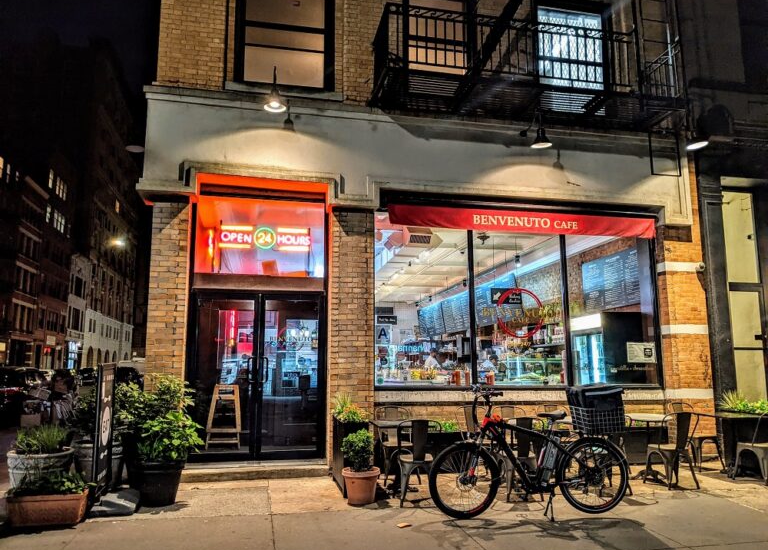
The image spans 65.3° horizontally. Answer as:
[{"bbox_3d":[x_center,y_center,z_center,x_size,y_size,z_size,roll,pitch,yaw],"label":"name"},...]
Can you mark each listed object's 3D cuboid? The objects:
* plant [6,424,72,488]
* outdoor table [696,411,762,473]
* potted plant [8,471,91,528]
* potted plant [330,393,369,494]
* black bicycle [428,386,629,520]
[{"bbox_3d":[-3.372,1.878,5.923,0.617,0.813,0.617,2,-9,-13],"label":"plant"},{"bbox_3d":[4.438,2.170,7.671,0.630,0.740,0.640,2,-9,-12],"label":"outdoor table"},{"bbox_3d":[-3.009,1.993,5.410,0.647,0.451,0.333,2,-9,-13],"label":"potted plant"},{"bbox_3d":[-0.376,1.892,6.853,0.330,1.040,1.030,2,-9,-12],"label":"potted plant"},{"bbox_3d":[1.371,1.657,5.644,1.921,1.205,0.608,1,-9,-6],"label":"black bicycle"}]

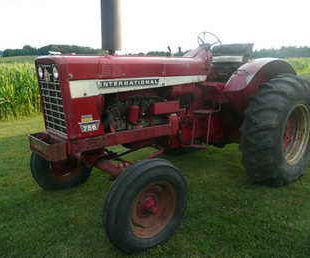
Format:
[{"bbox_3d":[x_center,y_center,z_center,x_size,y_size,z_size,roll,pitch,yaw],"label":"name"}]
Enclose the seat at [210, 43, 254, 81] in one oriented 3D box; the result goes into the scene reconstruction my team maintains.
[{"bbox_3d":[1.253,-1.095,4.530,0.500,0.520,0.550,-11,16,-41],"label":"seat"}]

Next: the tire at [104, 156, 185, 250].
[{"bbox_3d":[-0.051,0.693,2.495,0.860,0.860,0.207,-10,18,-39],"label":"tire"}]

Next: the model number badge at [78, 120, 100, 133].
[{"bbox_3d":[-0.613,-0.017,2.653,0.207,0.100,0.020,-11,16,-41],"label":"model number badge"}]

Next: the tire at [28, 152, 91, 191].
[{"bbox_3d":[-1.239,0.420,3.800,0.860,0.860,0.207,-11,13,-40],"label":"tire"}]

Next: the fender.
[{"bbox_3d":[1.591,-0.613,3.940,1.740,0.780,0.300,-11,16,-41],"label":"fender"}]

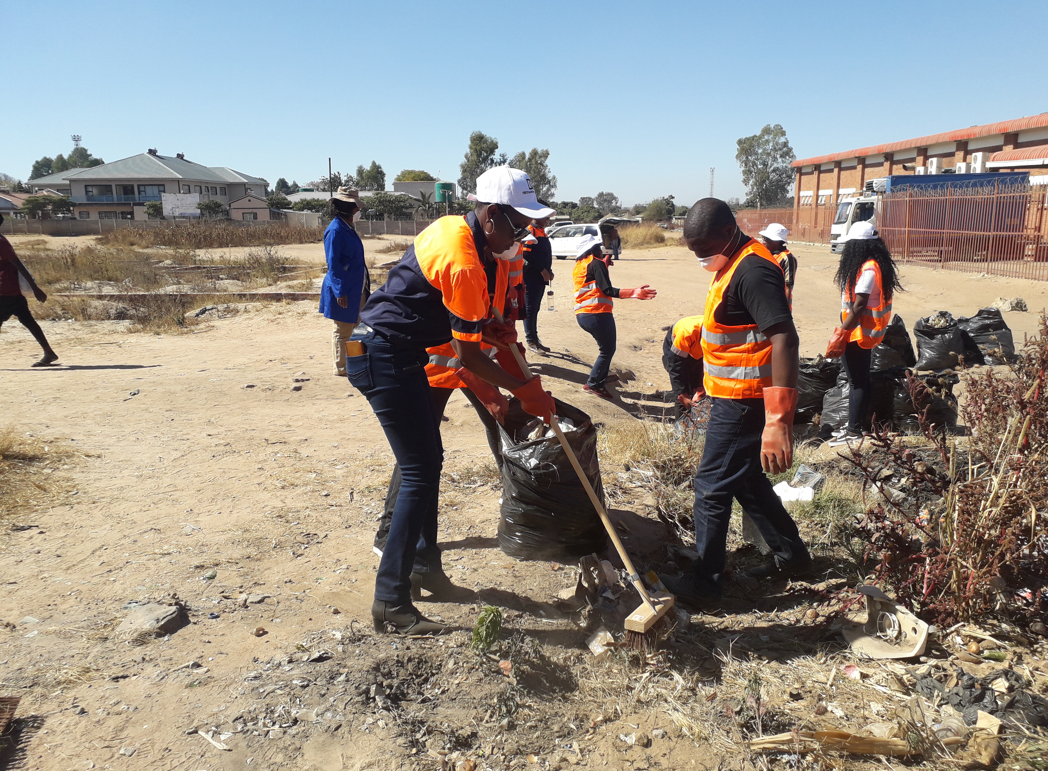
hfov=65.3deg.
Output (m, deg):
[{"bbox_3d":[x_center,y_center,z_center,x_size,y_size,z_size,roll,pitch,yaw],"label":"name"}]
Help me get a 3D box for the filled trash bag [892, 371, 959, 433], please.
[{"bbox_3d":[3.380,0.097,6.880,0.540,0.500,0.480,5,13,25],"label":"filled trash bag"}]

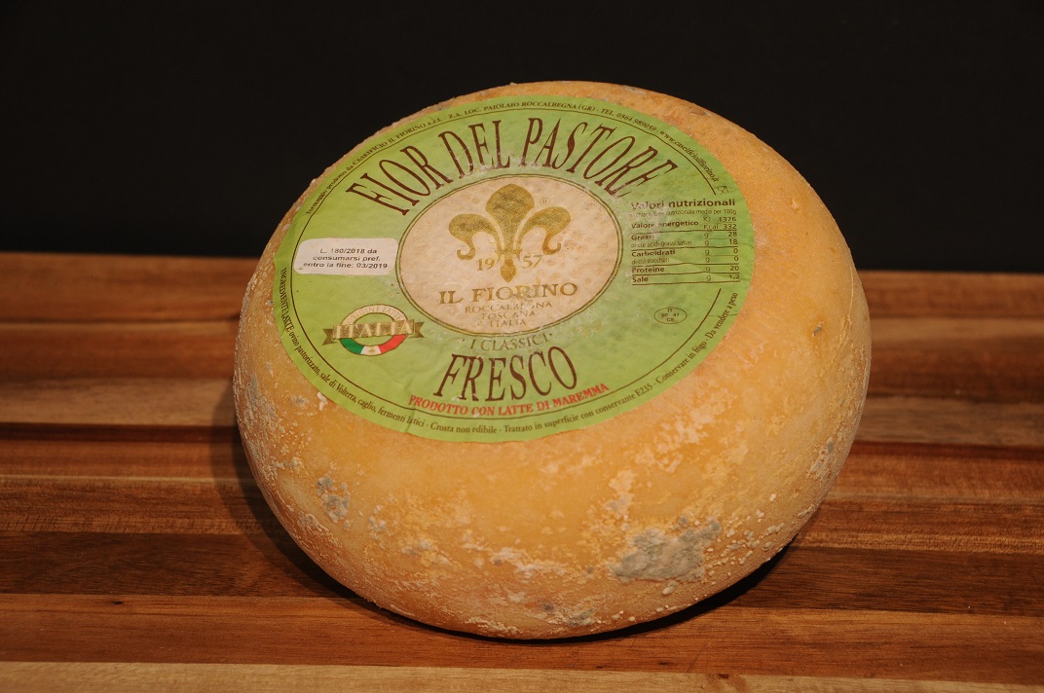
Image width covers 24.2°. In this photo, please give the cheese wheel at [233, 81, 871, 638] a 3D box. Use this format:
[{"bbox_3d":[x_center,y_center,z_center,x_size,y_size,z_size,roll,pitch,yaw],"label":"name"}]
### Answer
[{"bbox_3d":[0.008,0.001,0.719,0.188,0.084,0.188,-4,47,4],"label":"cheese wheel"}]

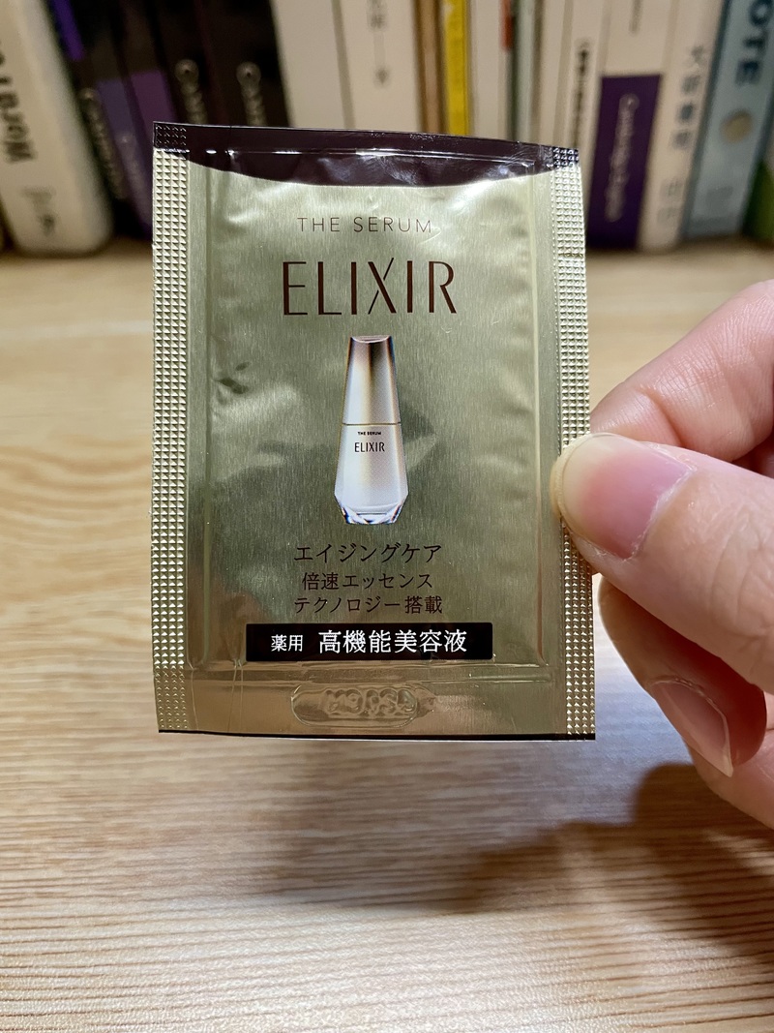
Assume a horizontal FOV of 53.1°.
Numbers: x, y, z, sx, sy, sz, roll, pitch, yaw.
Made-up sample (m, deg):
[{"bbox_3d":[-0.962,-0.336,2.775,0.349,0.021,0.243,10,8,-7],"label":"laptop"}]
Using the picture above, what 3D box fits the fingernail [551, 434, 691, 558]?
[{"bbox_3d":[0.031,-0.003,0.103,0.015,0.005,0.014,28,89,28],"label":"fingernail"}]

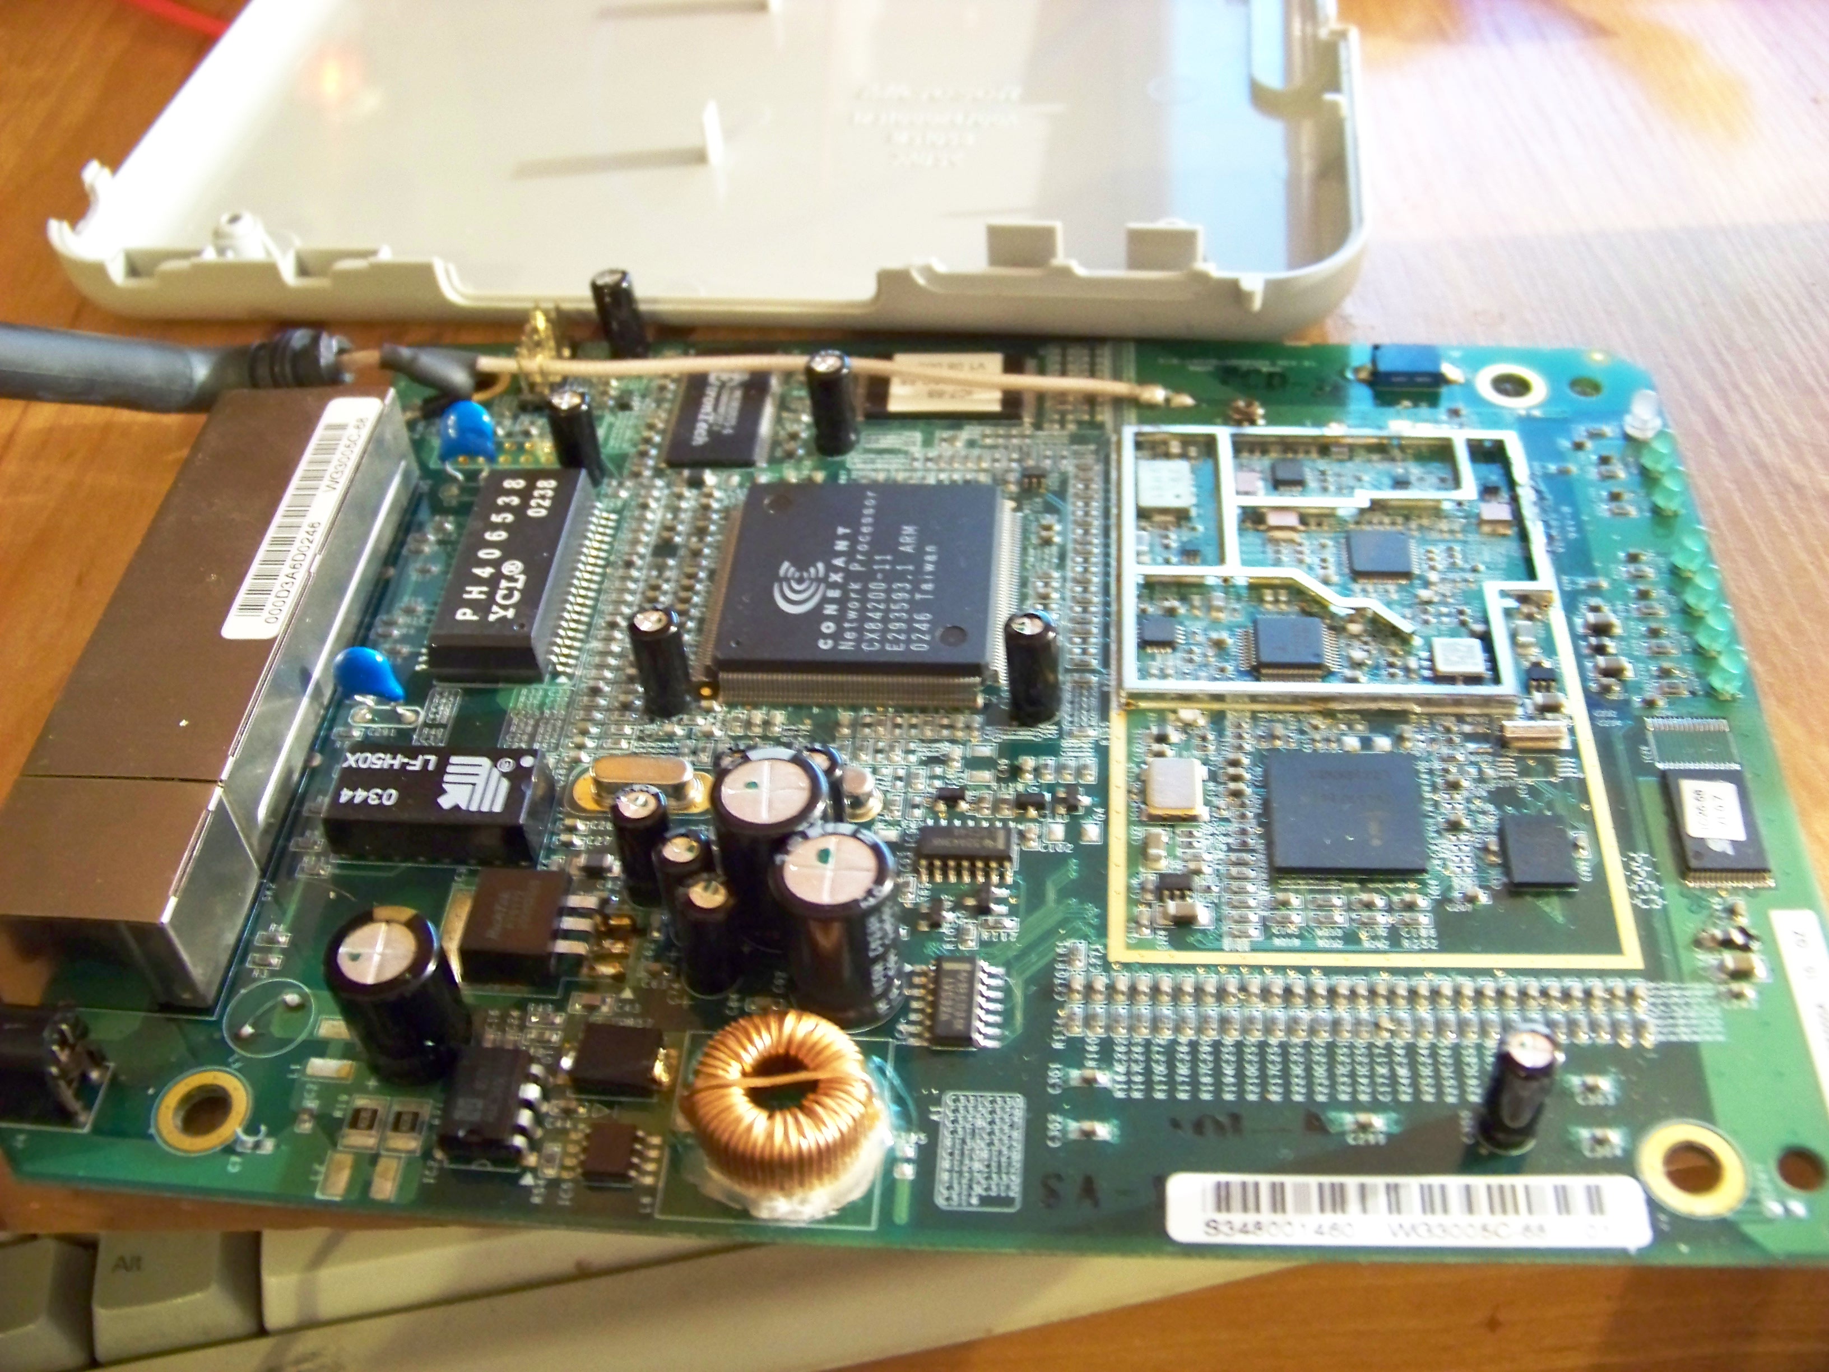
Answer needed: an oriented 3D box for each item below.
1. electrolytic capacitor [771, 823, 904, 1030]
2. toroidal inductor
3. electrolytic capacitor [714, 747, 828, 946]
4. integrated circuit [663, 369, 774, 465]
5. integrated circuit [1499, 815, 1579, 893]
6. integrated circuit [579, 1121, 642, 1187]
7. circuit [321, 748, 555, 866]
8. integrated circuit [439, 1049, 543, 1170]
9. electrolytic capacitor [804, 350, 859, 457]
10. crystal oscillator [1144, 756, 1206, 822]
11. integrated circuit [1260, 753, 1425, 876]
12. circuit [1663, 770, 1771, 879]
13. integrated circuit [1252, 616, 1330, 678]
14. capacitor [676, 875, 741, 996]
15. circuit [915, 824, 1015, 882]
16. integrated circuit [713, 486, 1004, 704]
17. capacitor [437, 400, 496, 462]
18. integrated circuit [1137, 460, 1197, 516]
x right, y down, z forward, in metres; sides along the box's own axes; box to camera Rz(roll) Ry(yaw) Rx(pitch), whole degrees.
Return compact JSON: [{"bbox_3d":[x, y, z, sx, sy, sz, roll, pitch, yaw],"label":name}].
[{"bbox_3d":[-0.006,0.020,0.159,0.010,0.016,0.010,1,47,5],"label":"electrolytic capacitor"},{"bbox_3d":[-0.010,0.033,0.152,0.015,0.007,0.015,0,46,6],"label":"toroidal inductor"},{"bbox_3d":[-0.012,0.014,0.165,0.010,0.016,0.010,0,46,6],"label":"electrolytic capacitor"},{"bbox_3d":[-0.022,-0.033,0.221,0.011,0.001,0.022,1,45,6],"label":"integrated circuit"},{"bbox_3d":[0.058,0.015,0.175,0.006,0.001,0.008,1,47,5],"label":"integrated circuit"},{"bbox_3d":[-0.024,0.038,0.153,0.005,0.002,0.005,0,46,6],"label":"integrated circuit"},{"bbox_3d":[-0.044,0.011,0.176,0.019,0.005,0.010,1,45,6],"label":"circuit"},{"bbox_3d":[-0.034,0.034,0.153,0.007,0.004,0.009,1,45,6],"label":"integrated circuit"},{"bbox_3d":[-0.010,-0.032,0.219,0.005,0.011,0.005,1,46,5],"label":"electrolytic capacitor"},{"bbox_3d":[0.024,0.010,0.177,0.005,0.002,0.007,1,45,5],"label":"crystal oscillator"},{"bbox_3d":[0.041,0.012,0.180,0.014,0.001,0.014,1,47,5],"label":"integrated circuit"},{"bbox_3d":[0.074,0.013,0.176,0.008,0.001,0.013,1,47,5],"label":"circuit"},{"bbox_3d":[0.037,-0.004,0.188,0.008,0.002,0.008,1,45,6],"label":"integrated circuit"},{"bbox_3d":[-0.018,0.021,0.162,0.005,0.011,0.005,4,46,3],"label":"capacitor"},{"bbox_3d":[0.005,0.015,0.173,0.009,0.002,0.006,0,46,6],"label":"circuit"},{"bbox_3d":[-0.005,-0.011,0.196,0.029,0.004,0.029,1,45,6],"label":"integrated circuit"},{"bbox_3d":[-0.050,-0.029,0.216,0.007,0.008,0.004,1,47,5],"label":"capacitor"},{"bbox_3d":[0.027,-0.021,0.205,0.006,0.002,0.008,1,45,6],"label":"integrated circuit"}]

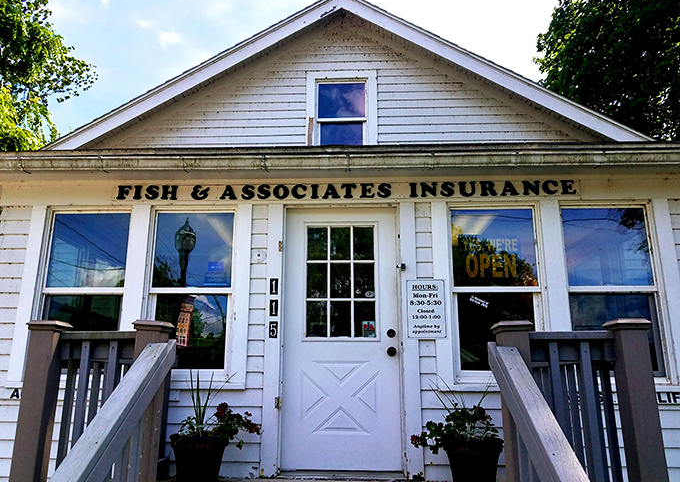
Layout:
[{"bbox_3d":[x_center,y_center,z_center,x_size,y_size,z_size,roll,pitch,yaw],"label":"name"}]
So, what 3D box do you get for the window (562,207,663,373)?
[{"bbox_3d":[2.124,0.364,4.001,0.685,1.320,0.080,0,-13,3],"label":"window"}]

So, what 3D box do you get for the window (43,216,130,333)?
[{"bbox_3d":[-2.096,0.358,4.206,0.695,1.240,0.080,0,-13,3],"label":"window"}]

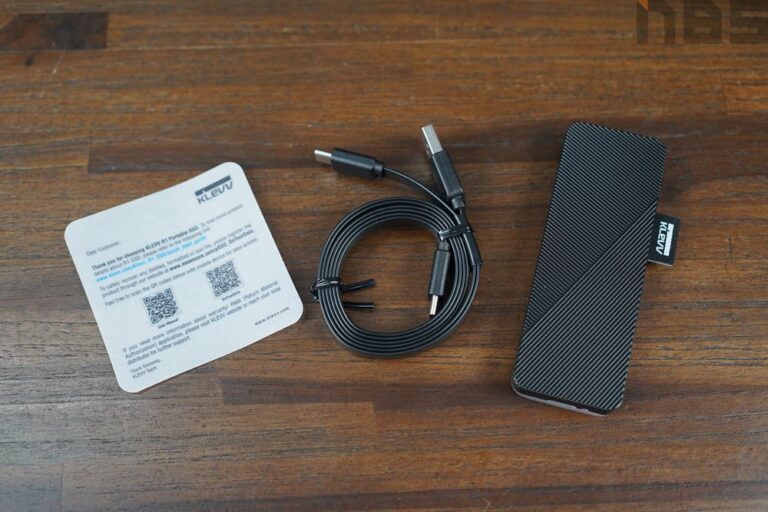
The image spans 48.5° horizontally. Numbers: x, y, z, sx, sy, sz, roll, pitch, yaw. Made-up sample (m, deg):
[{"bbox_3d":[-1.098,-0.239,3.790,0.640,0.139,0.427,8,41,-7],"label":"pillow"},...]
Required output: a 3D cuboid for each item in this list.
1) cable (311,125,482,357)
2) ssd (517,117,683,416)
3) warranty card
[{"bbox_3d":[0.004,-0.008,0.351,0.070,0.015,0.099,-4,67,-2],"label":"cable"},{"bbox_3d":[0.088,0.004,0.348,0.050,0.013,0.121,14,68,6],"label":"ssd"},{"bbox_3d":[-0.083,0.007,0.352,0.079,0.001,0.080,-23,69,-10],"label":"warranty card"}]

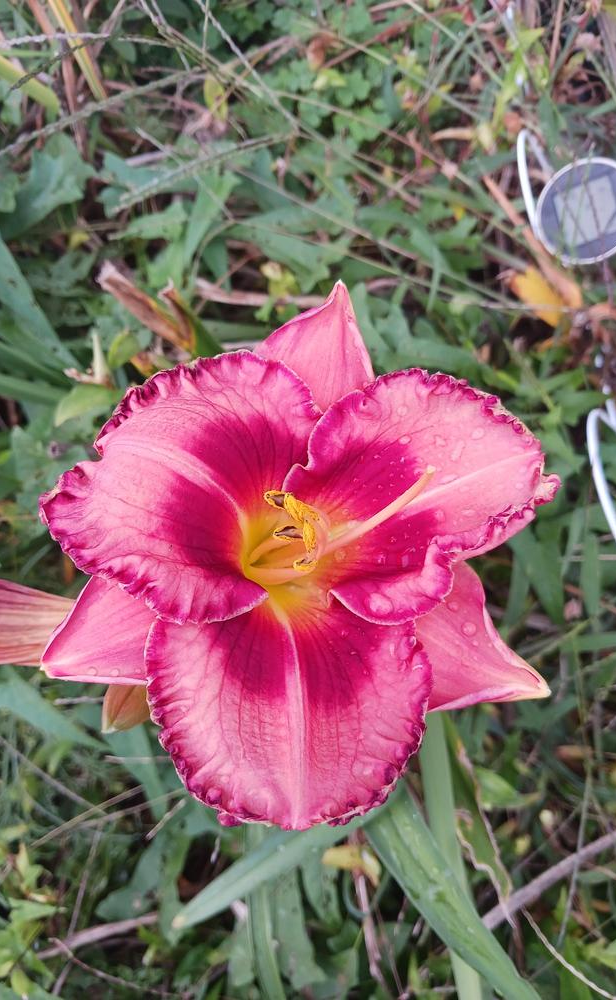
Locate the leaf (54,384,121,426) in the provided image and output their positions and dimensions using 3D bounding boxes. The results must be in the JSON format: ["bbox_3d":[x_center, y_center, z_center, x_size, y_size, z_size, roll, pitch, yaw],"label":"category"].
[{"bbox_3d":[-0.090,-0.038,0.320,0.029,0.011,0.013,-30,83,-14],"label":"leaf"}]

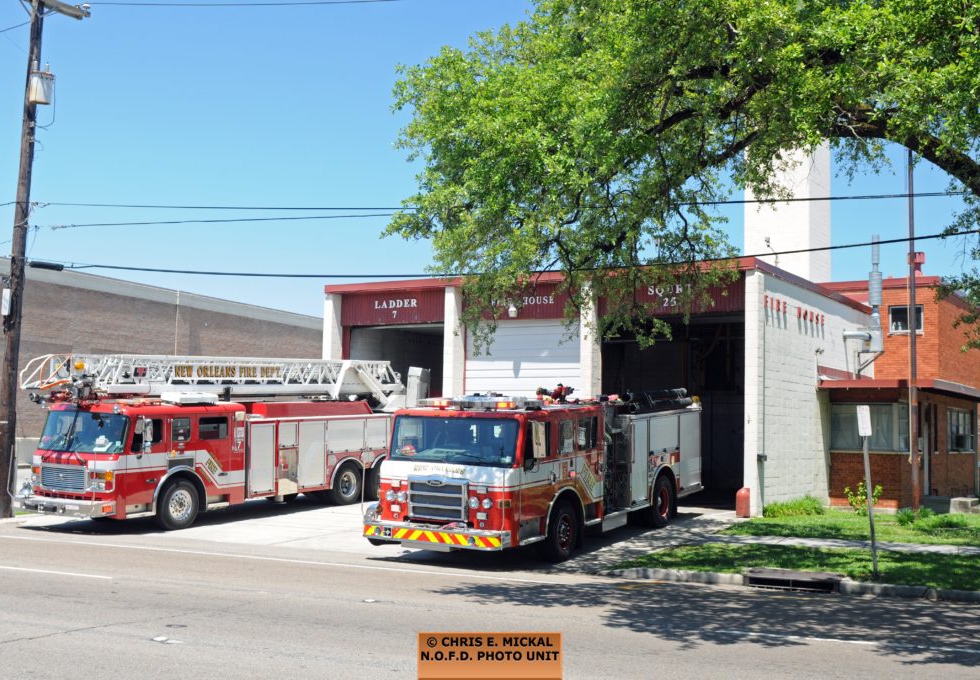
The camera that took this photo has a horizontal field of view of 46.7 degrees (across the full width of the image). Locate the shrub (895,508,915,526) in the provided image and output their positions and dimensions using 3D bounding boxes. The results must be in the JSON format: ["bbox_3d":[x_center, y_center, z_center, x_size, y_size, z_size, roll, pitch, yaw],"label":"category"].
[{"bbox_3d":[9.521,4.077,26.100,0.460,0.410,0.460,-2,-5,33],"label":"shrub"}]

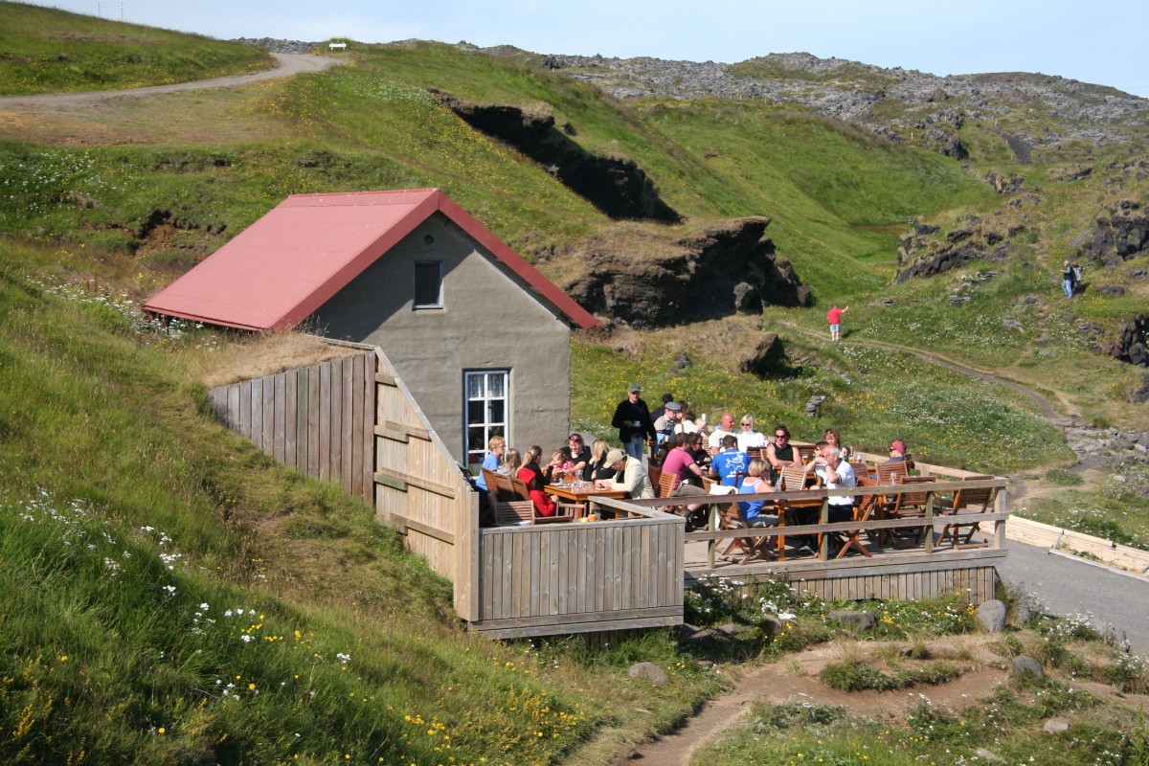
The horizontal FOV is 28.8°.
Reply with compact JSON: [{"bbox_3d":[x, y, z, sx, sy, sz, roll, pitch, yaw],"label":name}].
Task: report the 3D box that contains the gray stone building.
[{"bbox_3d":[-3.552,-0.682,36.538,5.170,4.850,7.800,-2,4,-24],"label":"gray stone building"}]

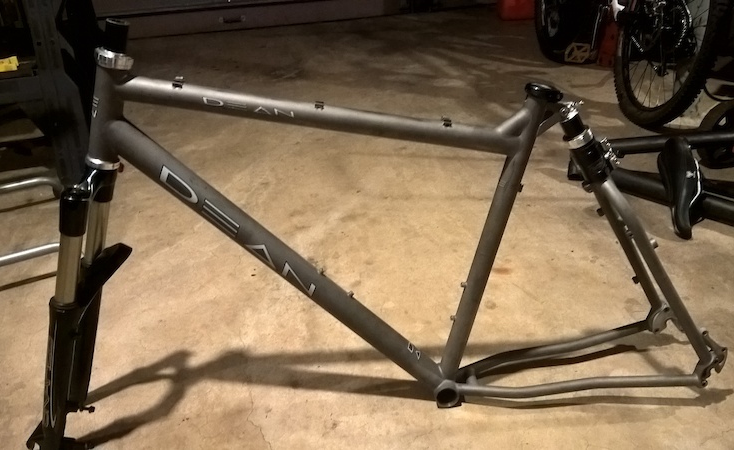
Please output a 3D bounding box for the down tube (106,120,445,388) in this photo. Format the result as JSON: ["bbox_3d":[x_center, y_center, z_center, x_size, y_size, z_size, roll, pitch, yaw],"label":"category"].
[{"bbox_3d":[-0.106,0.072,0.980,0.044,0.655,0.044,-44,22,15],"label":"down tube"}]

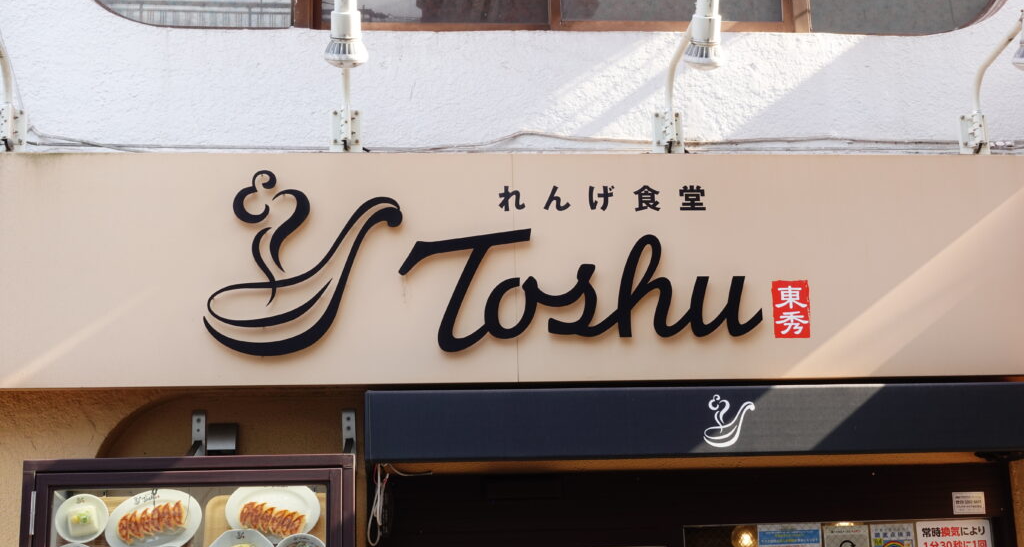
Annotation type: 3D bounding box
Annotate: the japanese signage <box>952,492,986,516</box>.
[{"bbox_3d":[1.482,0.745,4.513,0.108,0.071,0.010,0,-12,-5],"label":"japanese signage"}]

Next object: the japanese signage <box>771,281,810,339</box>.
[{"bbox_3d":[0.872,0.113,4.341,0.111,0.182,0.015,0,-13,-5],"label":"japanese signage"}]

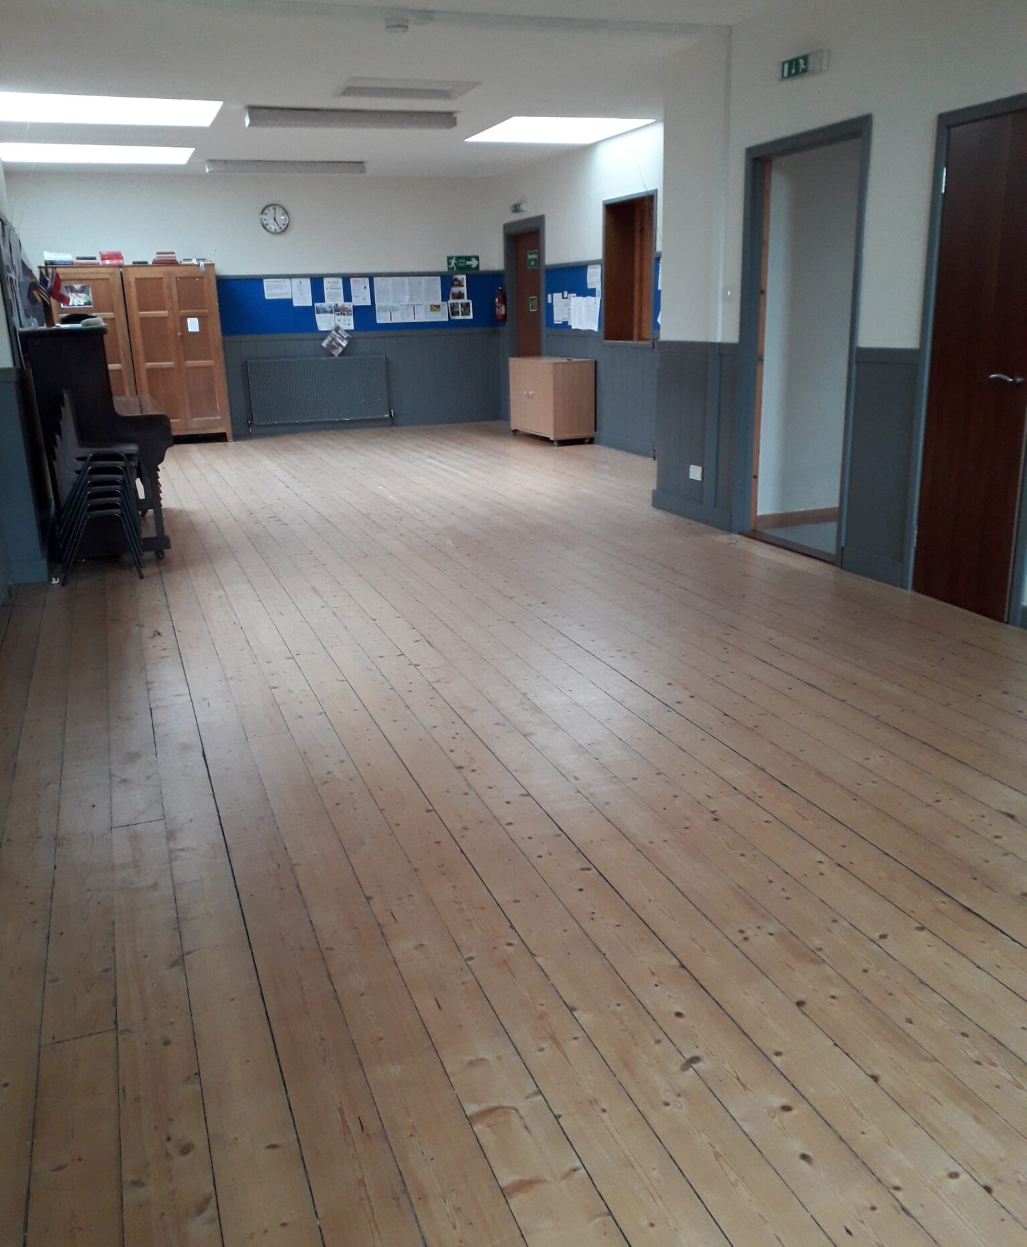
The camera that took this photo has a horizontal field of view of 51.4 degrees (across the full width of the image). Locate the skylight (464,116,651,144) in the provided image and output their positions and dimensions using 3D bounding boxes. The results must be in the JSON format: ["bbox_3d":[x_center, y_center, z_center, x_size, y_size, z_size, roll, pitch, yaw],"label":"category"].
[{"bbox_3d":[0.370,-4.237,9.184,1.230,0.060,1.310,-7,17,-18],"label":"skylight"}]

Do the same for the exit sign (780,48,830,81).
[{"bbox_3d":[1.432,-2.737,5.249,0.050,0.095,0.350,-8,17,-19],"label":"exit sign"}]

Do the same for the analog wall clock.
[{"bbox_3d":[-2.634,-4.473,11.809,0.330,0.330,0.045,-6,17,-15],"label":"analog wall clock"}]

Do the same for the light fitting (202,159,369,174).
[{"bbox_3d":[-2.245,-4.526,10.600,1.528,0.094,0.188,-7,17,-17],"label":"light fitting"}]

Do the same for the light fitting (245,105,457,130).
[{"bbox_3d":[-1.210,-3.798,8.041,1.550,0.094,0.188,-7,17,-17],"label":"light fitting"}]

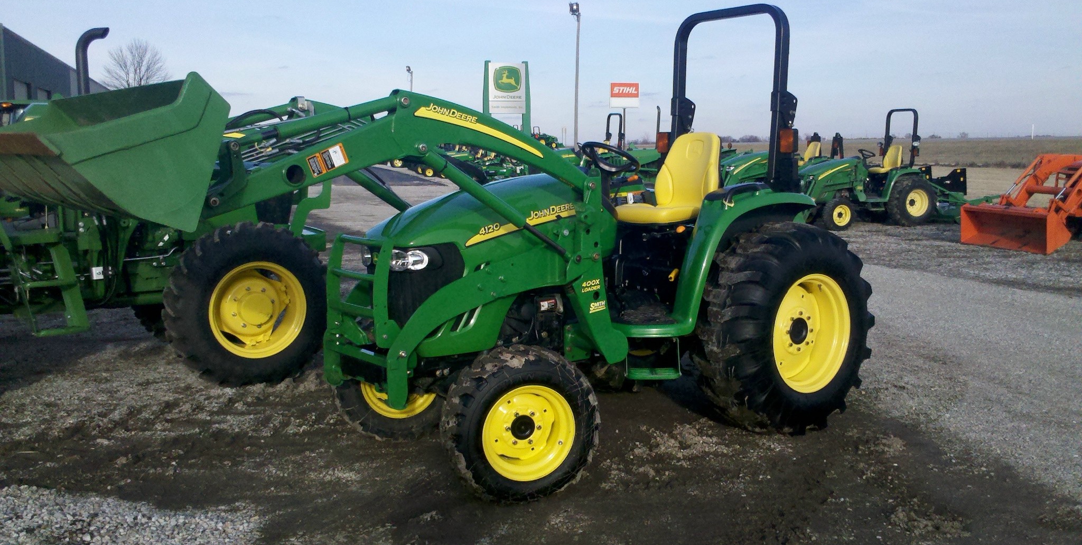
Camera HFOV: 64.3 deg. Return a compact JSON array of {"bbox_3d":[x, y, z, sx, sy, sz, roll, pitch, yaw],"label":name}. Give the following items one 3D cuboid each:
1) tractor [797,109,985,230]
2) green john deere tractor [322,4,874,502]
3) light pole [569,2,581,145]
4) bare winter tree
[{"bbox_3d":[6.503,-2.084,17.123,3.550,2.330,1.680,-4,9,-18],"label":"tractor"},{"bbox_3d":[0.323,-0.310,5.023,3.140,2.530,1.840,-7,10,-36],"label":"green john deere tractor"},{"bbox_3d":[1.605,-8.180,39.232,0.500,8.090,0.500,-1,8,0],"label":"light pole"},{"bbox_3d":[-32.372,-13.170,68.722,6.200,10.730,6.200,-1,8,0],"label":"bare winter tree"}]

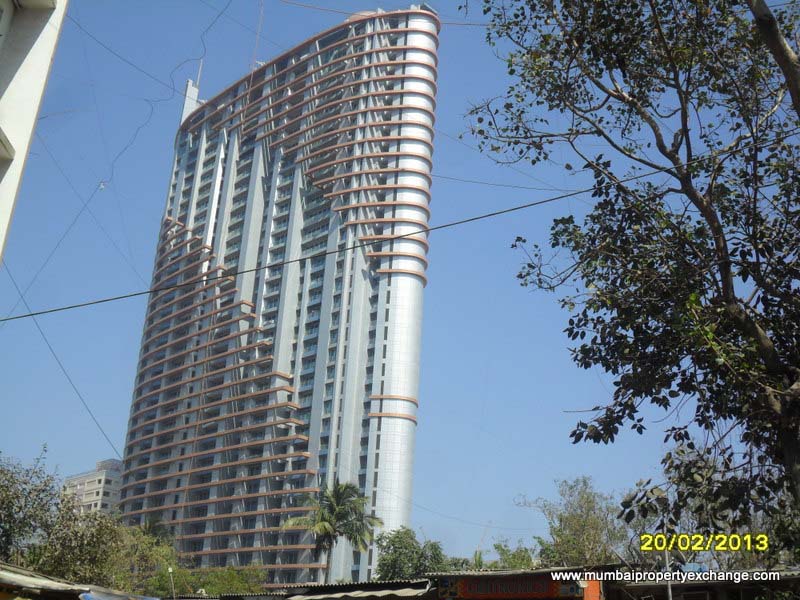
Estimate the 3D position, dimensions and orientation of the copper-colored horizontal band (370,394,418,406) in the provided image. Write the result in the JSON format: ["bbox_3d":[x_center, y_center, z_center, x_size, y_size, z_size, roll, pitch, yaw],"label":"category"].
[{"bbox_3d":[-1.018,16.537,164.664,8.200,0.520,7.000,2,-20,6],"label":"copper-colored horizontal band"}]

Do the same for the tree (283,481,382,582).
[{"bbox_3d":[-4.870,18.789,67.550,6.700,13.758,6.500,4,-20,0],"label":"tree"}]

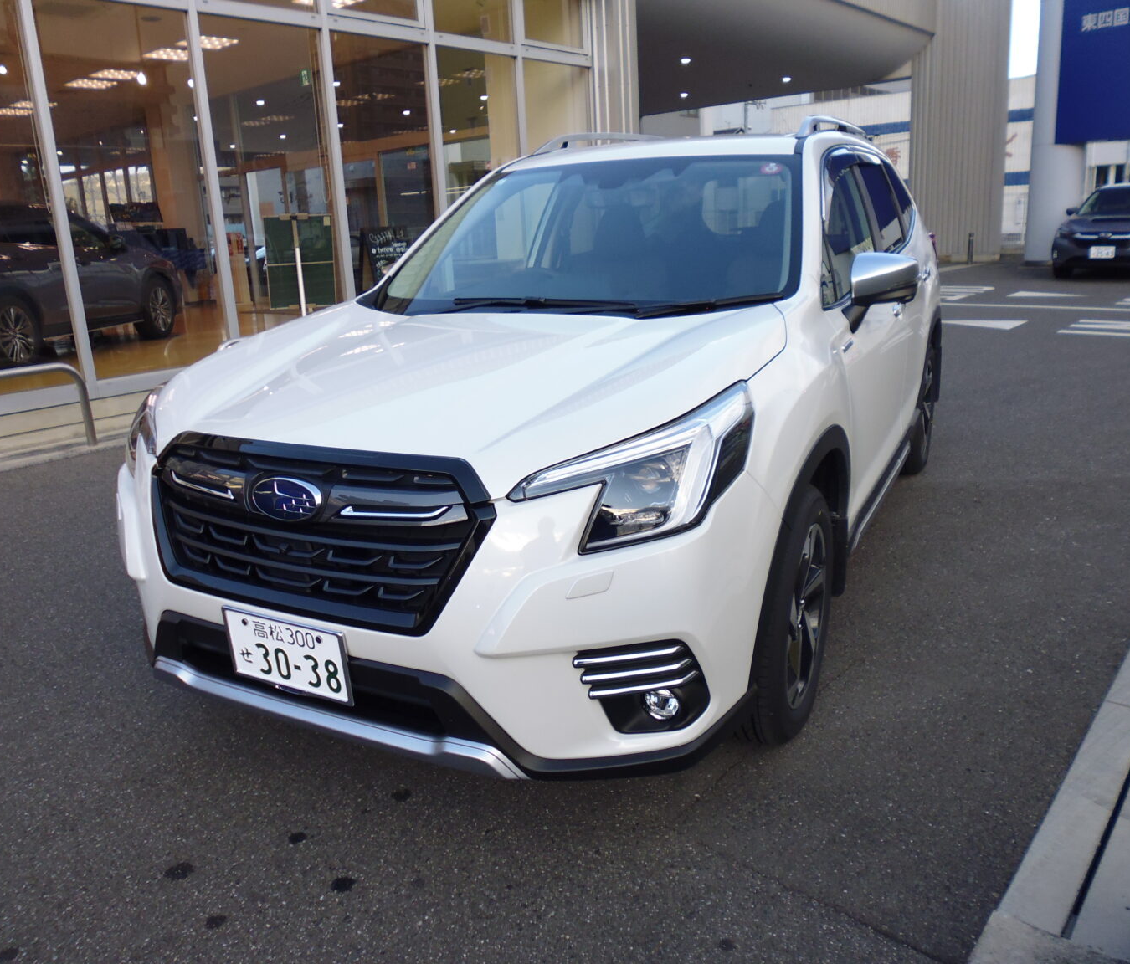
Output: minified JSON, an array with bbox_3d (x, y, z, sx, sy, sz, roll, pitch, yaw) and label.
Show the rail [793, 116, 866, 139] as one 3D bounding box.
[{"bbox_3d":[1.181,-1.472,3.782,0.070,0.105,1.630,6,19,27],"label":"rail"}]

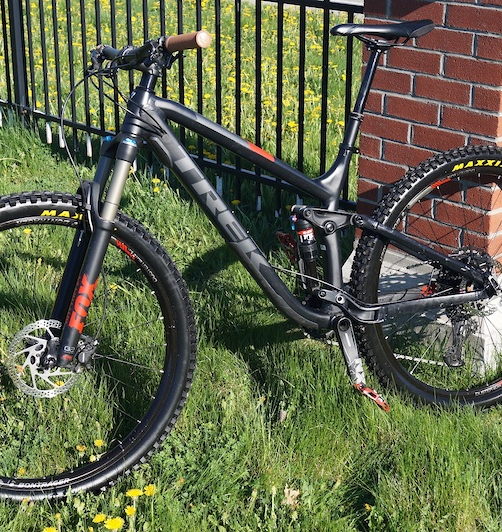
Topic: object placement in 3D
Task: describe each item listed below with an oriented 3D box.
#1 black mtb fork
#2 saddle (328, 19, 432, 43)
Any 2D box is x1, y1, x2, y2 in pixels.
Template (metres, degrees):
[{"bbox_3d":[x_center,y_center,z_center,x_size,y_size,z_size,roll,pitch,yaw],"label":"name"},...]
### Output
[{"bbox_3d":[-0.376,-0.044,2.321,0.120,0.560,0.180,17,2,-27],"label":"black mtb fork"},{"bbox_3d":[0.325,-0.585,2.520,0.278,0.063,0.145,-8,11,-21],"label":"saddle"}]

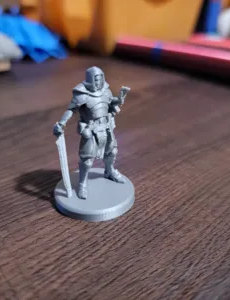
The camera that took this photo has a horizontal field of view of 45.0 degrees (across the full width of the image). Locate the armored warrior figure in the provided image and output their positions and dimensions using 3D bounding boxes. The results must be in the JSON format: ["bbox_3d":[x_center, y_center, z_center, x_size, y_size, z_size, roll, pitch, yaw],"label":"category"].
[{"bbox_3d":[-0.007,-0.005,0.081,0.021,0.037,0.011,-16,31,-28],"label":"armored warrior figure"}]

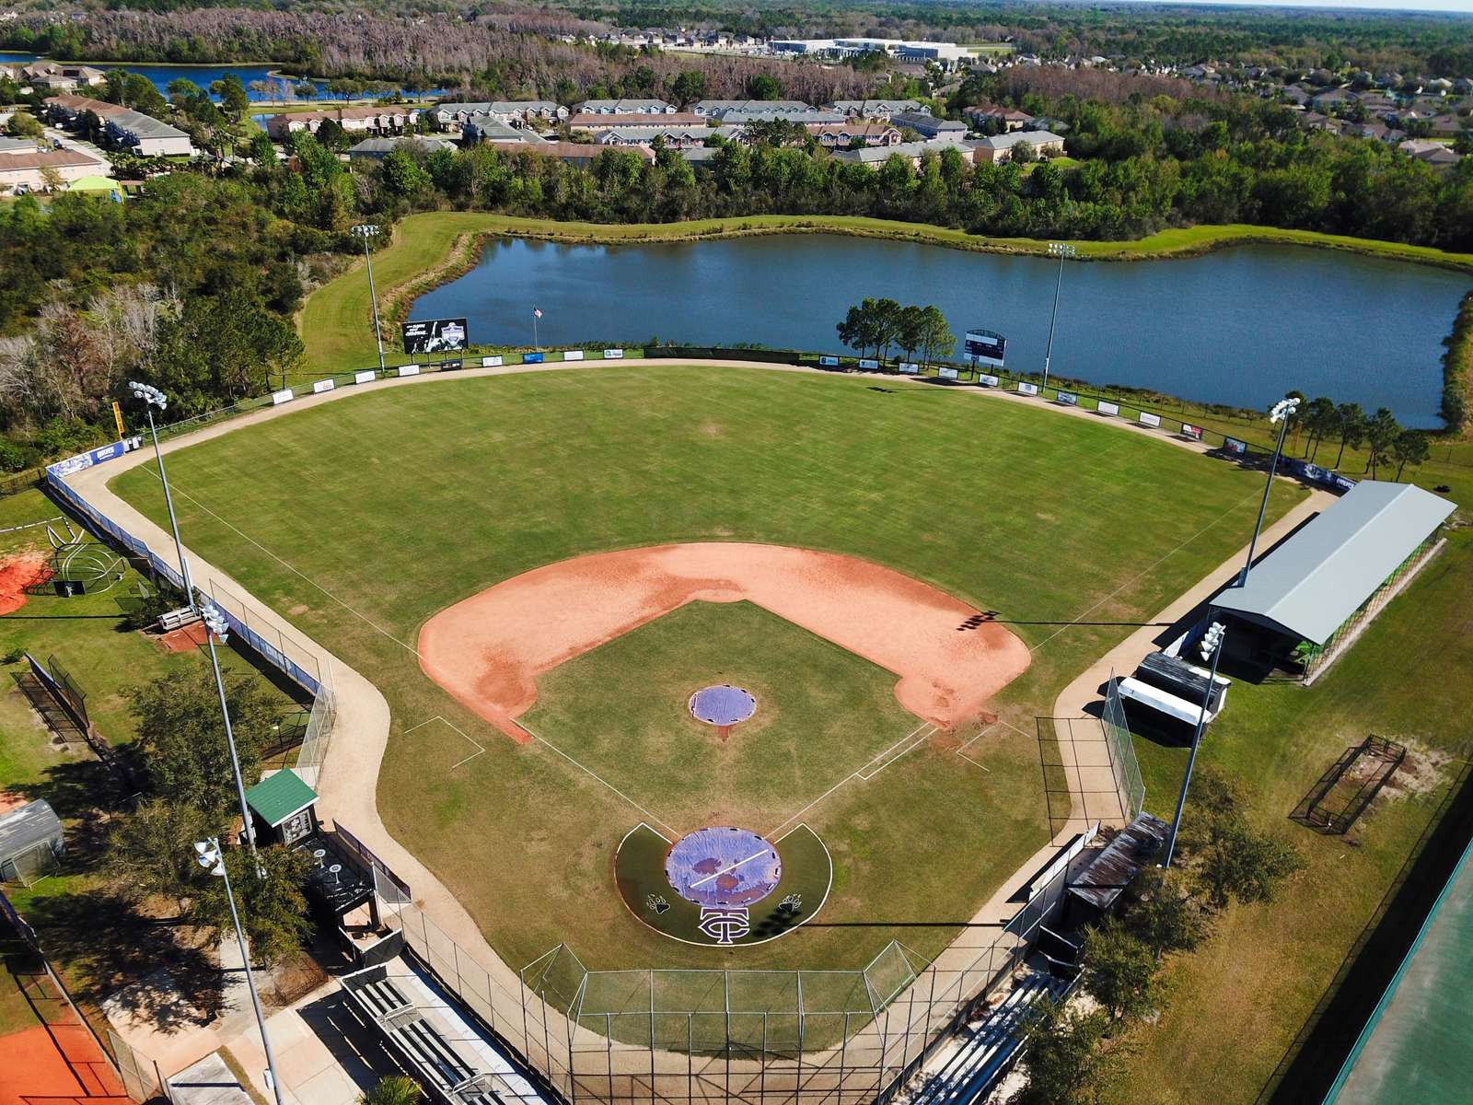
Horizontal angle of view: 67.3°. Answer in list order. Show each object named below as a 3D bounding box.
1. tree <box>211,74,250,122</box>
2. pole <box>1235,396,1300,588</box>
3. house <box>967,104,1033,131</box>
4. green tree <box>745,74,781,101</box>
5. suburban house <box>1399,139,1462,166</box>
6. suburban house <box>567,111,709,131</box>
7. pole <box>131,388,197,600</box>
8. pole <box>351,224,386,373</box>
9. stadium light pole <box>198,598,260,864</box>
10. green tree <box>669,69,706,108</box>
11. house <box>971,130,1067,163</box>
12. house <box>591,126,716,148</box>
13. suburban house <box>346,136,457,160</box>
[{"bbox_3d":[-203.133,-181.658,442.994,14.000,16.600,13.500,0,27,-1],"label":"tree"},{"bbox_3d":[45.910,-3.140,97.750,4.900,21.400,1.200,-23,36,-40],"label":"pole"},{"bbox_3d":[111.020,-184.730,472.980,14.500,9.000,28.000,-13,30,-27],"label":"house"},{"bbox_3d":[13.771,-215.928,522.492,16.000,18.000,15.000,1,27,0],"label":"green tree"},{"bbox_3d":[254.830,-145.520,406.410,18.000,7.500,17.000,25,35,38],"label":"suburban house"},{"bbox_3d":[-39.232,-168.723,436.906,54.000,8.000,13.300,-7,28,-16],"label":"suburban house"},{"bbox_3d":[-48.313,-4.233,94.942,4.700,20.300,1.200,23,34,37],"label":"pole"},{"bbox_3d":[-50.303,-34.652,154.163,3.700,21.000,1.200,-13,30,-25],"label":"pole"},{"bbox_3d":[-27.750,12.380,62.130,1.200,21.400,3.200,-20,34,-36],"label":"stadium light pole"},{"bbox_3d":[-23.875,-225.079,539.488,18.500,18.000,16.000,1,27,0],"label":"green tree"},{"bbox_3d":[98.852,-144.167,393.379,44.000,8.000,13.500,-23,35,-39],"label":"house"},{"bbox_3d":[-26.060,-138.090,372.160,45.000,9.000,15.000,-6,28,-16],"label":"house"},{"bbox_3d":[-98.720,-118.750,329.340,31.000,9.000,14.500,-5,27,-13],"label":"suburban house"}]

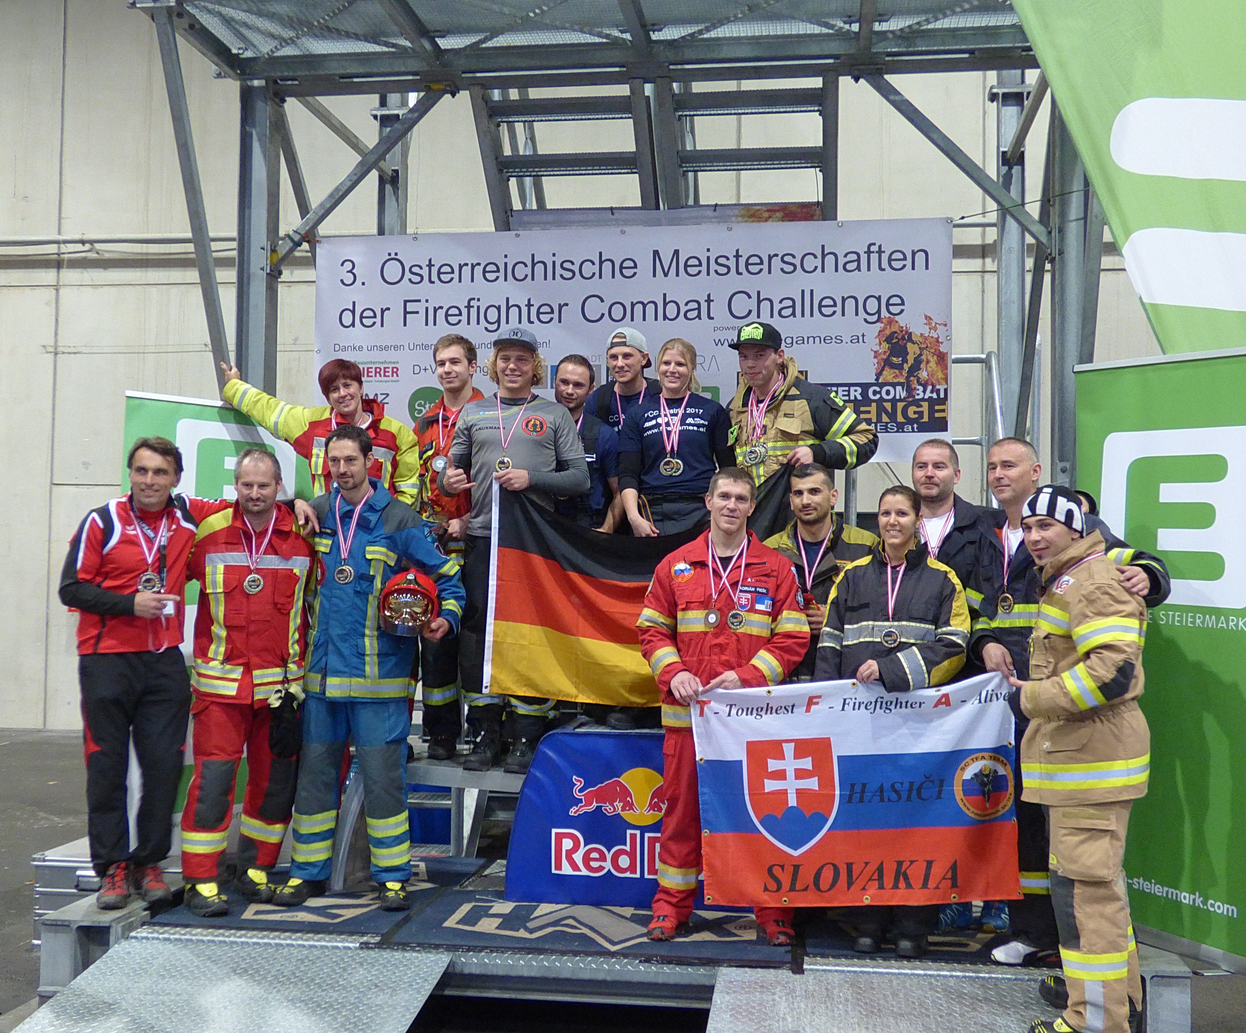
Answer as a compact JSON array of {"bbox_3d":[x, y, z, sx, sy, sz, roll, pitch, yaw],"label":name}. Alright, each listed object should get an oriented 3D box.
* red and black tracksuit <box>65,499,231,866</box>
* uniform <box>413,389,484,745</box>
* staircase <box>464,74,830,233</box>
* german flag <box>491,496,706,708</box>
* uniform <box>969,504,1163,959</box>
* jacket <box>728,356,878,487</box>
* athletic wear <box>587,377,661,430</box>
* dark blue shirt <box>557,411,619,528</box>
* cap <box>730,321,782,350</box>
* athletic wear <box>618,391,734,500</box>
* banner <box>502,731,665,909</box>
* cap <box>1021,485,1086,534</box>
[{"bbox_3d":[-1.785,0.624,5.440,0.690,1.410,0.380,1,-3,-16],"label":"red and black tracksuit"},{"bbox_3d":[-0.738,0.210,6.297,0.480,1.530,0.360,0,-2,3],"label":"uniform"},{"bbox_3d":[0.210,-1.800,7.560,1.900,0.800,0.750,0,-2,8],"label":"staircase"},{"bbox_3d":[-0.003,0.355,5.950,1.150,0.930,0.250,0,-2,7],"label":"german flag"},{"bbox_3d":[1.540,0.737,4.988,0.680,1.480,0.430,0,-3,19],"label":"uniform"},{"bbox_3d":[0.765,-0.312,6.134,0.640,0.740,0.420,0,-3,18],"label":"jacket"},{"bbox_3d":[0.049,-0.314,6.606,0.500,0.640,0.300,1,-2,2],"label":"athletic wear"},{"bbox_3d":[-0.185,-0.149,6.586,0.500,0.660,0.320,1,-2,0],"label":"dark blue shirt"},{"bbox_3d":[0.575,-0.782,6.200,0.190,0.135,0.260,-1,-2,30],"label":"cap"},{"bbox_3d":[0.227,-0.305,6.300,0.520,0.500,0.300,0,-2,4],"label":"athletic wear"},{"bbox_3d":[0.090,1.237,5.850,1.120,0.700,0.220,0,-2,8],"label":"banner"},{"bbox_3d":[1.419,-0.022,4.716,0.190,0.165,0.220,-1,-3,41],"label":"cap"}]

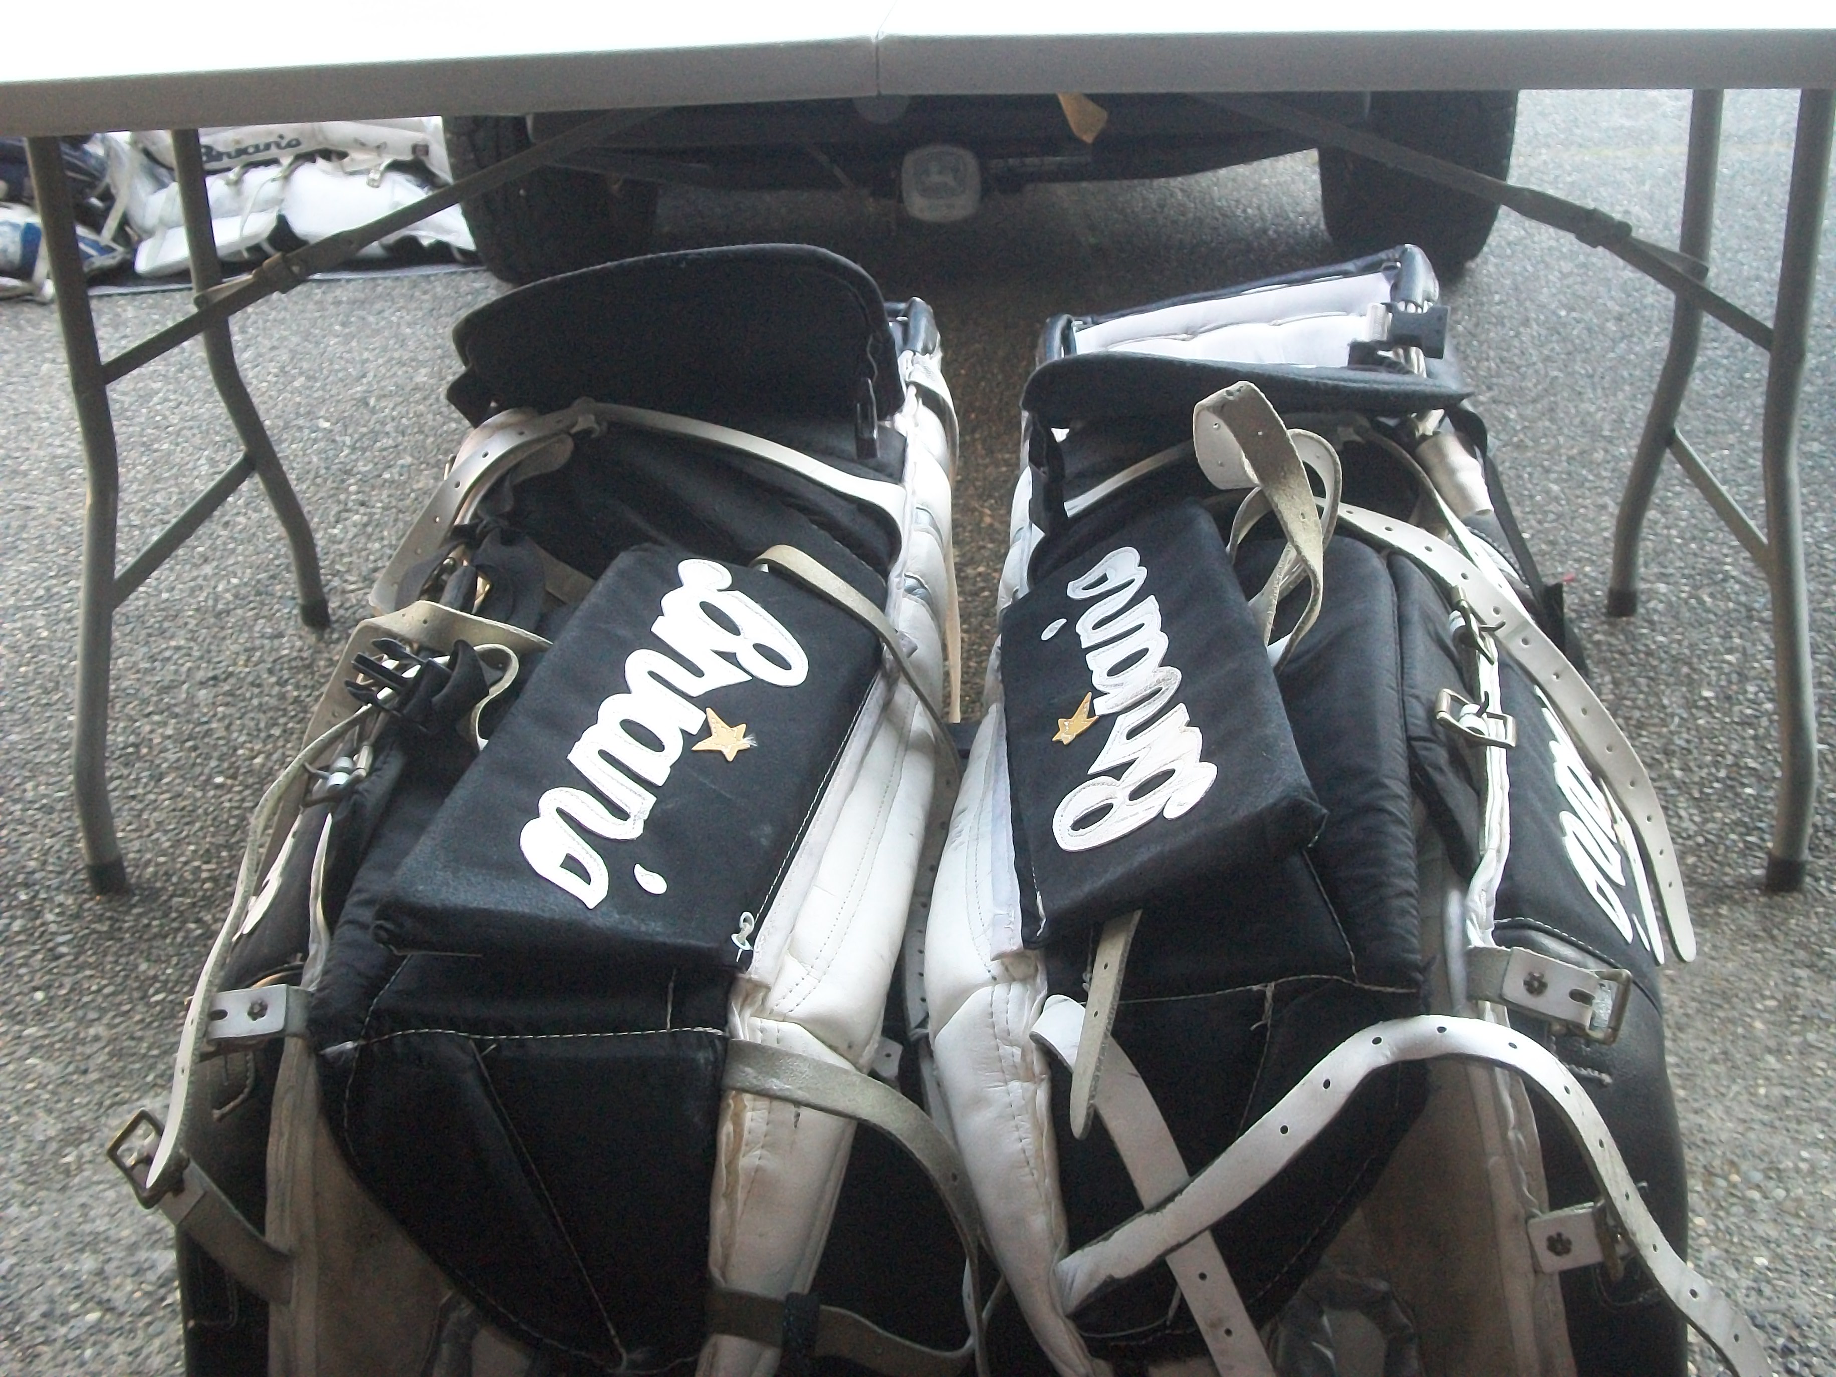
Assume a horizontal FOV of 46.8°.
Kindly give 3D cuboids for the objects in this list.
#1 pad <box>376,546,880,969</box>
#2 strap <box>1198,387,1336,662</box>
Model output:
[{"bbox_3d":[-0.133,0.032,1.045,0.160,0.045,0.250,10,39,10],"label":"pad"},{"bbox_3d":[0.182,-0.084,1.100,0.073,0.150,0.085,0,10,0],"label":"strap"}]

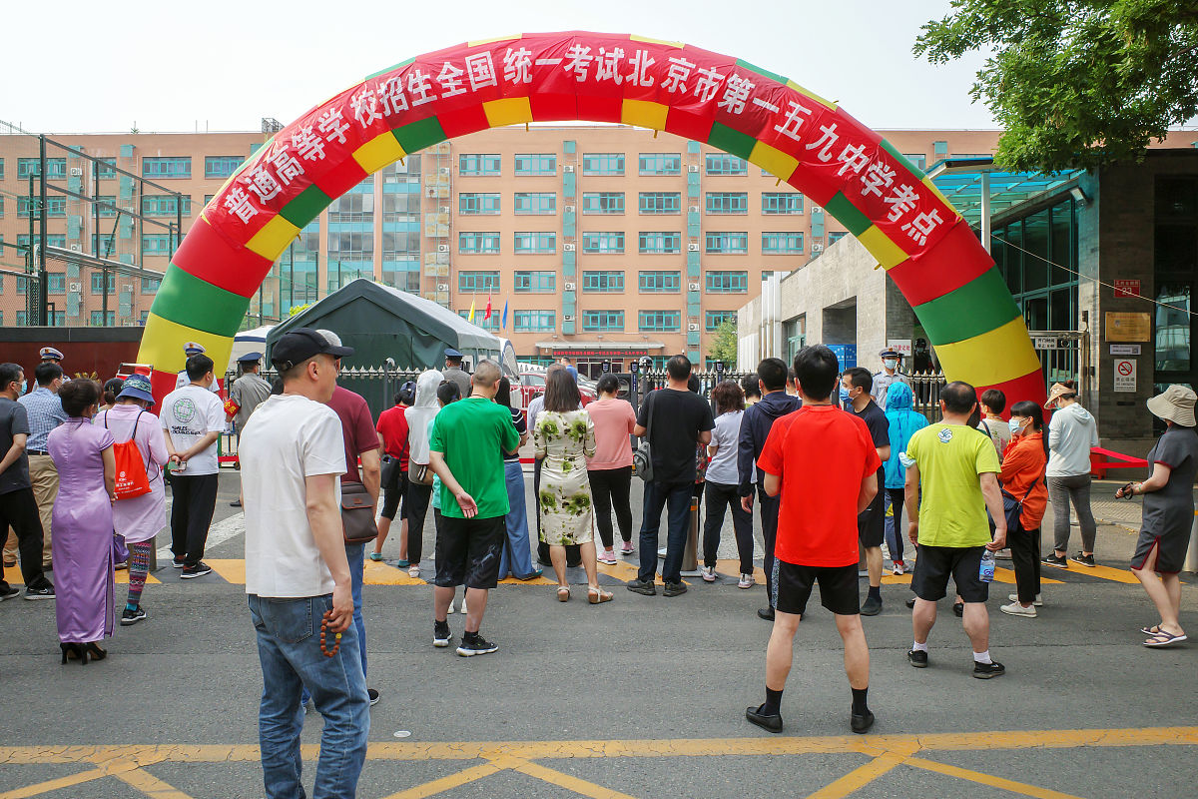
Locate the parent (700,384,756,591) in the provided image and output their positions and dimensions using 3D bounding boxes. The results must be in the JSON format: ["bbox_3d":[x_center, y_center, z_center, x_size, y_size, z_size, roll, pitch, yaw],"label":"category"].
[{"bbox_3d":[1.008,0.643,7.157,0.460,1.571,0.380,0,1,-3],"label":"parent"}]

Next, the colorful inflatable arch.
[{"bbox_3d":[-0.140,-1.940,13.700,13.600,6.500,1.350,0,1,2],"label":"colorful inflatable arch"}]

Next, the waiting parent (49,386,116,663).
[{"bbox_3d":[-2.936,0.674,5.260,0.410,1.580,0.320,0,2,5],"label":"waiting parent"}]

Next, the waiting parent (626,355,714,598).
[{"bbox_3d":[0.523,0.549,6.924,0.600,1.774,0.430,0,1,-5],"label":"waiting parent"}]

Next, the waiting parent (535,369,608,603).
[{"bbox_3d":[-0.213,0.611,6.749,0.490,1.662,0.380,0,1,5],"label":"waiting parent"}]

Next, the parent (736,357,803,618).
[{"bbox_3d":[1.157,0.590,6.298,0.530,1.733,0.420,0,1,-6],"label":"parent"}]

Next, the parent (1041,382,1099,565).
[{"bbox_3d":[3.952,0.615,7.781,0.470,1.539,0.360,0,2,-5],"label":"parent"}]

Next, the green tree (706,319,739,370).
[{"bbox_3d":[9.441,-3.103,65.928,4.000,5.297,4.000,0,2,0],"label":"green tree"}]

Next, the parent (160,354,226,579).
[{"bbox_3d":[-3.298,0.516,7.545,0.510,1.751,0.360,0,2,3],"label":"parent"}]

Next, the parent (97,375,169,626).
[{"bbox_3d":[-3.082,0.646,6.154,0.500,1.629,0.420,0,1,14],"label":"parent"}]

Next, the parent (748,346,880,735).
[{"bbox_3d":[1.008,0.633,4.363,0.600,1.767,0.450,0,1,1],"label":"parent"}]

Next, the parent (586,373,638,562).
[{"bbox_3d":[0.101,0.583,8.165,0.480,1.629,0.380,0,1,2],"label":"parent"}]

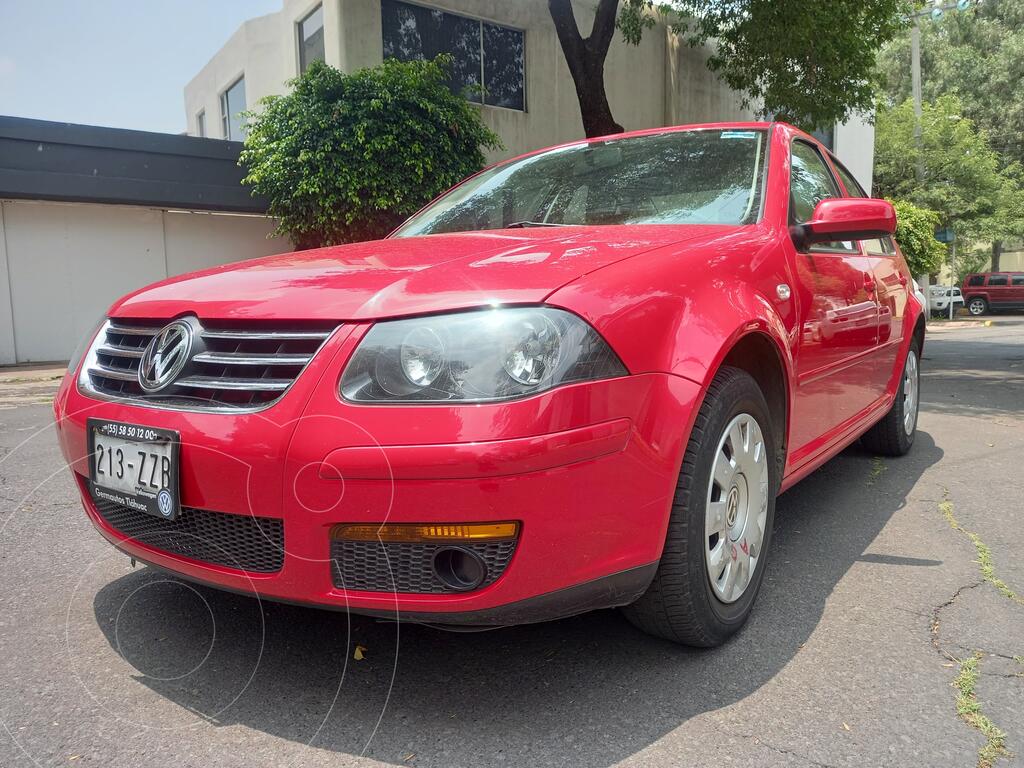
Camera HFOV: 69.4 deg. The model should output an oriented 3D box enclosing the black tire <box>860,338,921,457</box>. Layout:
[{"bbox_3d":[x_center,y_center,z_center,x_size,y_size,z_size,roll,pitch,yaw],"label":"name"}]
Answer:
[{"bbox_3d":[1.897,0.040,3.708,0.205,0.626,0.628,2,7,36],"label":"black tire"}]

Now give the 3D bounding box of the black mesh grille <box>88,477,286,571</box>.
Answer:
[{"bbox_3d":[-0.678,0.252,1.409,0.730,0.105,0.075,4,7,36],"label":"black mesh grille"}]

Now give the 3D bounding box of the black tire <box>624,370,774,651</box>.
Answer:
[{"bbox_3d":[0.427,0.264,1.683,0.205,0.626,0.628,2,7,35],"label":"black tire"}]

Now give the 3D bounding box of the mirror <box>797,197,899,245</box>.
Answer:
[{"bbox_3d":[1.003,-0.492,2.198,0.235,0.140,0.180,2,7,36],"label":"mirror"}]

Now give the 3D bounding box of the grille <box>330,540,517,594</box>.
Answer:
[{"bbox_3d":[-0.141,0.289,1.188,0.300,0.085,0.055,0,6,0],"label":"grille"}]

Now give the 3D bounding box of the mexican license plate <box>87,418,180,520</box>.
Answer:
[{"bbox_3d":[-0.702,0.153,1.367,0.318,0.160,0.022,4,5,36],"label":"mexican license plate"}]

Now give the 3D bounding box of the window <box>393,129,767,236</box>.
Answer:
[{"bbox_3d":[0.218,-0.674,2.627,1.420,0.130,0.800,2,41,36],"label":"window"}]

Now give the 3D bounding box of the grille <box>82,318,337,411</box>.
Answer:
[{"bbox_3d":[-0.647,-0.045,1.424,0.790,0.185,0.100,4,-8,36],"label":"grille"}]

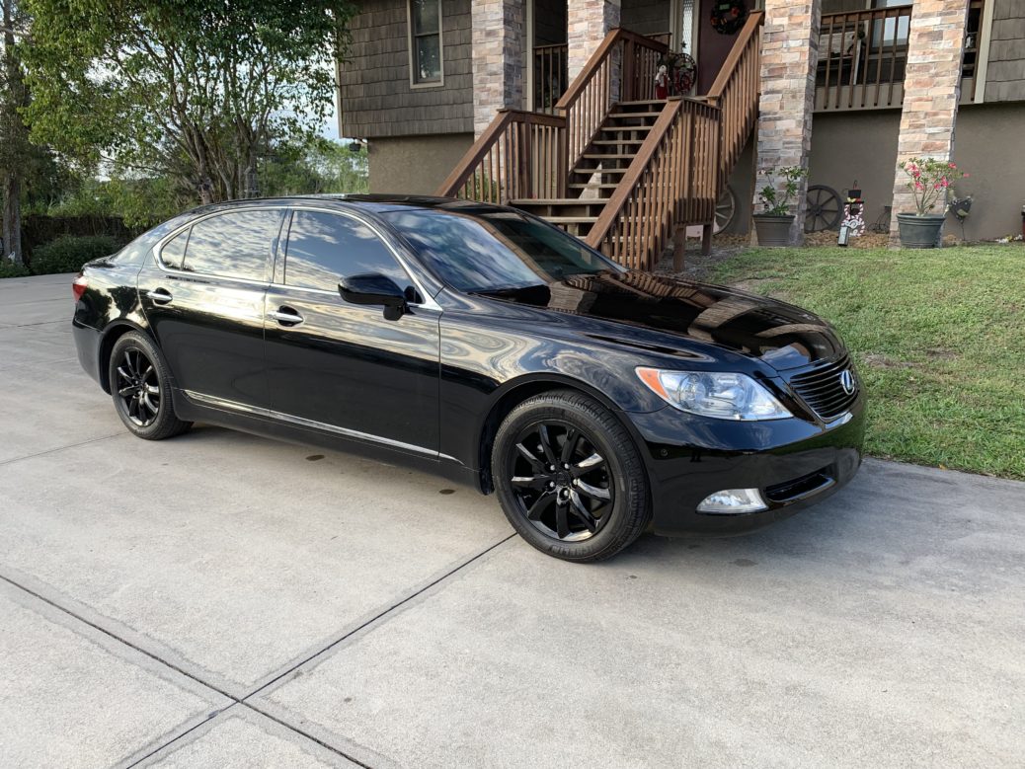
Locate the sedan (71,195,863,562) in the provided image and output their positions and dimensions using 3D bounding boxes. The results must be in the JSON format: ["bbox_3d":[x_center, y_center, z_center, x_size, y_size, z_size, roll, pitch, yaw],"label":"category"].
[{"bbox_3d":[-0.632,-0.366,4.612,5.070,1.470,1.920,8,15,34],"label":"sedan"}]

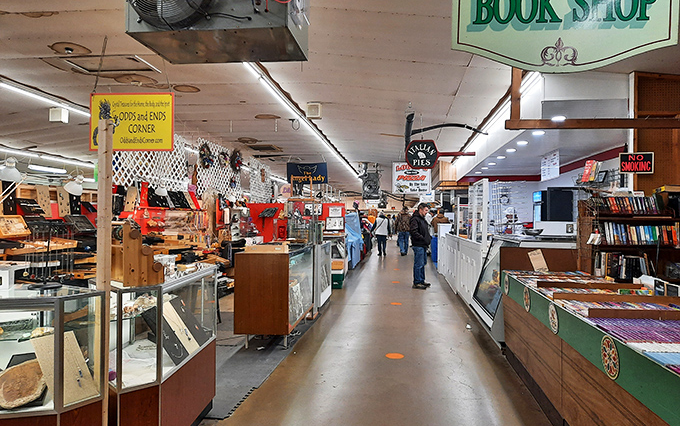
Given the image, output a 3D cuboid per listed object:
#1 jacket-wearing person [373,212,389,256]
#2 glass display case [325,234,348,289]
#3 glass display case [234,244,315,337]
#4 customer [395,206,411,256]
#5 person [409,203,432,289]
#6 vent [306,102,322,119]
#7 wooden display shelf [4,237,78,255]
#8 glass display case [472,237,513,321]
[{"bbox_3d":[1.470,0.755,17.850,0.520,1.600,0.320,0,0,7],"label":"jacket-wearing person"},{"bbox_3d":[-0.110,1.010,10.950,0.550,1.040,1.100,0,0,7],"label":"glass display case"},{"bbox_3d":[-0.774,0.960,6.270,0.610,1.020,1.520,0,0,7],"label":"glass display case"},{"bbox_3d":[2.280,0.660,17.800,0.550,1.790,0.340,0,0,7],"label":"customer"},{"bbox_3d":[1.660,0.670,10.120,0.360,1.770,0.500,0,0,18],"label":"person"},{"bbox_3d":[-0.410,-1.640,7.880,0.240,0.240,0.140,0,0,7],"label":"vent"},{"bbox_3d":[-2.860,0.310,4.700,0.320,0.090,1.050,0,0,-2],"label":"wooden display shelf"},{"bbox_3d":[2.180,0.920,6.000,0.950,1.210,1.450,0,0,7],"label":"glass display case"}]

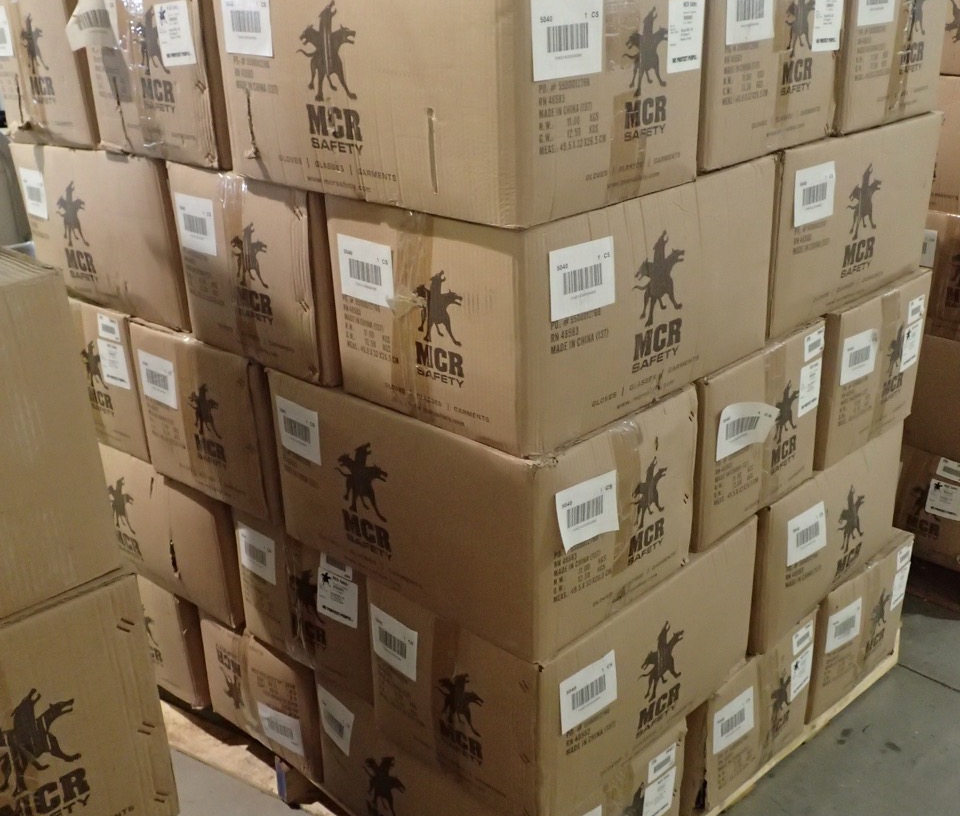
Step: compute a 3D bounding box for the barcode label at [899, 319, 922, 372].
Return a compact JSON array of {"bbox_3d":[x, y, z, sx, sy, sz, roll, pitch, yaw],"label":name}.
[{"bbox_3d":[0.733,-0.106,1.883,0.008,0.076,0.063,19,30,41],"label":"barcode label"}]

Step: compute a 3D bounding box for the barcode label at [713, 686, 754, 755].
[{"bbox_3d":[0.406,0.500,1.772,0.105,0.082,0.006,-21,29,-38],"label":"barcode label"}]

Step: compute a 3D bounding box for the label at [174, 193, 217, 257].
[{"bbox_3d":[-0.397,-0.258,1.556,0.008,0.079,0.099,-22,30,-39],"label":"label"}]

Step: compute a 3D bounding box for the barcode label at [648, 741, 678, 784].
[{"bbox_3d":[0.263,0.513,1.600,0.064,0.040,0.008,-19,28,-40],"label":"barcode label"}]

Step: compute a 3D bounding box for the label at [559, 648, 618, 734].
[{"bbox_3d":[0.139,0.361,1.411,0.106,0.080,0.006,-21,29,-38],"label":"label"}]

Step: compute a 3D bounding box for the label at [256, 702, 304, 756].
[{"bbox_3d":[-0.347,0.561,1.940,0.108,0.077,0.005,11,25,42],"label":"label"}]

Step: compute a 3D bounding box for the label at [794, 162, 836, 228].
[{"bbox_3d":[0.466,-0.297,1.543,0.105,0.078,0.006,-21,29,-38],"label":"label"}]

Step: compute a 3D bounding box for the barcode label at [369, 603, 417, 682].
[{"bbox_3d":[-0.117,0.320,1.515,0.008,0.080,0.099,-22,33,-39],"label":"barcode label"}]

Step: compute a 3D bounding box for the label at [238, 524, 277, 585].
[{"bbox_3d":[-0.344,0.223,1.714,0.008,0.079,0.099,-22,32,-40],"label":"label"}]

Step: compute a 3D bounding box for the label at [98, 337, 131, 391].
[{"bbox_3d":[-0.630,-0.077,1.905,0.082,0.079,0.005,19,30,41],"label":"label"}]

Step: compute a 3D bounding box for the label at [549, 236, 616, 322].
[{"bbox_3d":[0.113,-0.142,1.214,0.106,0.078,0.006,-21,29,-38],"label":"label"}]

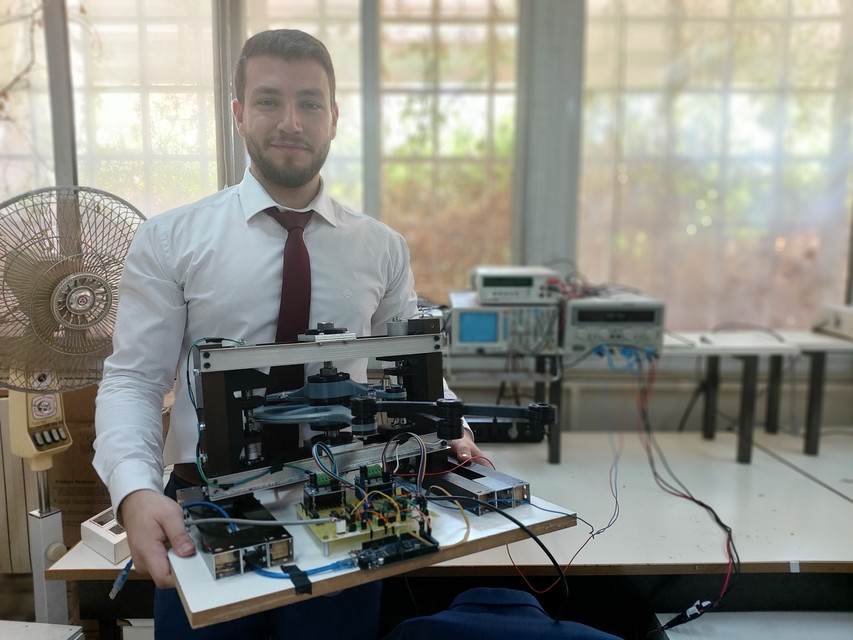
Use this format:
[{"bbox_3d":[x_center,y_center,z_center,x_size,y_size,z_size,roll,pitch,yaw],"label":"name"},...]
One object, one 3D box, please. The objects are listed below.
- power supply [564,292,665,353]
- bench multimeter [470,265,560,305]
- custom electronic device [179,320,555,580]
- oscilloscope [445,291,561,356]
[{"bbox_3d":[0.493,0.009,1.751,0.255,0.145,0.275,0,8,0],"label":"power supply"},{"bbox_3d":[0.248,-0.100,1.804,0.217,0.086,0.290,0,8,0],"label":"bench multimeter"},{"bbox_3d":[-0.098,0.148,0.892,0.462,0.266,0.373,-3,2,-29],"label":"custom electronic device"},{"bbox_3d":[0.208,0.001,1.834,0.285,0.125,0.385,0,8,0],"label":"oscilloscope"}]

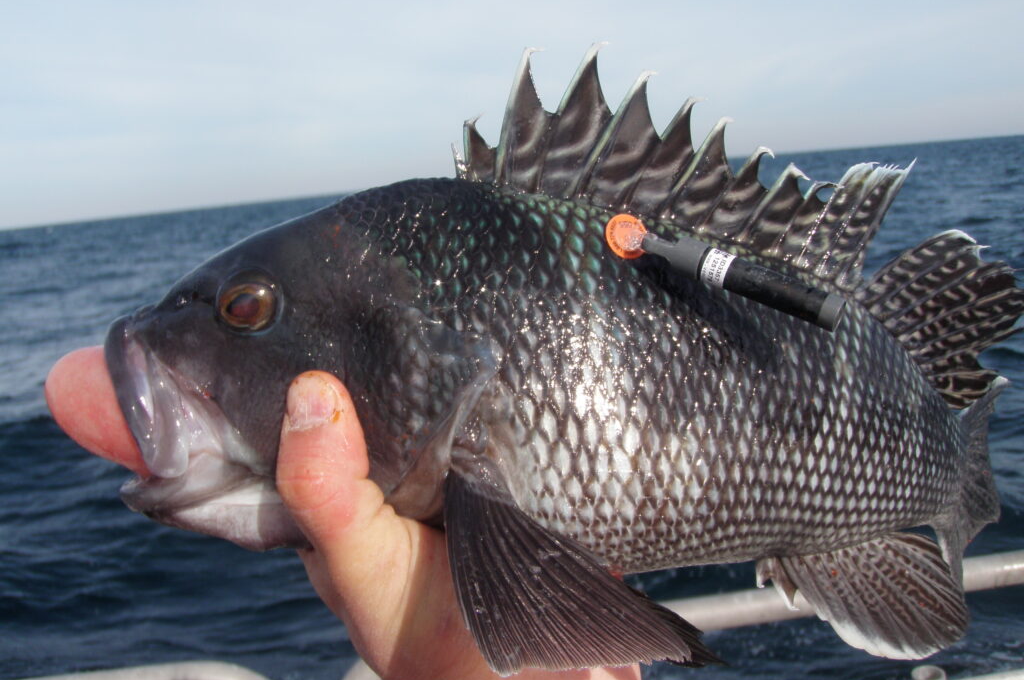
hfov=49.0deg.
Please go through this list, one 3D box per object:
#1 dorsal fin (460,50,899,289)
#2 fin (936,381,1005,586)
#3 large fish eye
[{"bbox_3d":[0.069,-0.065,0.417,0.180,0.063,0.014,12,0,-18],"label":"dorsal fin"},{"bbox_3d":[0.219,0.064,0.530,0.018,0.100,0.090,7,-4,39],"label":"fin"},{"bbox_3d":[-0.085,-0.012,0.360,0.020,0.019,0.012,-5,-4,1],"label":"large fish eye"}]

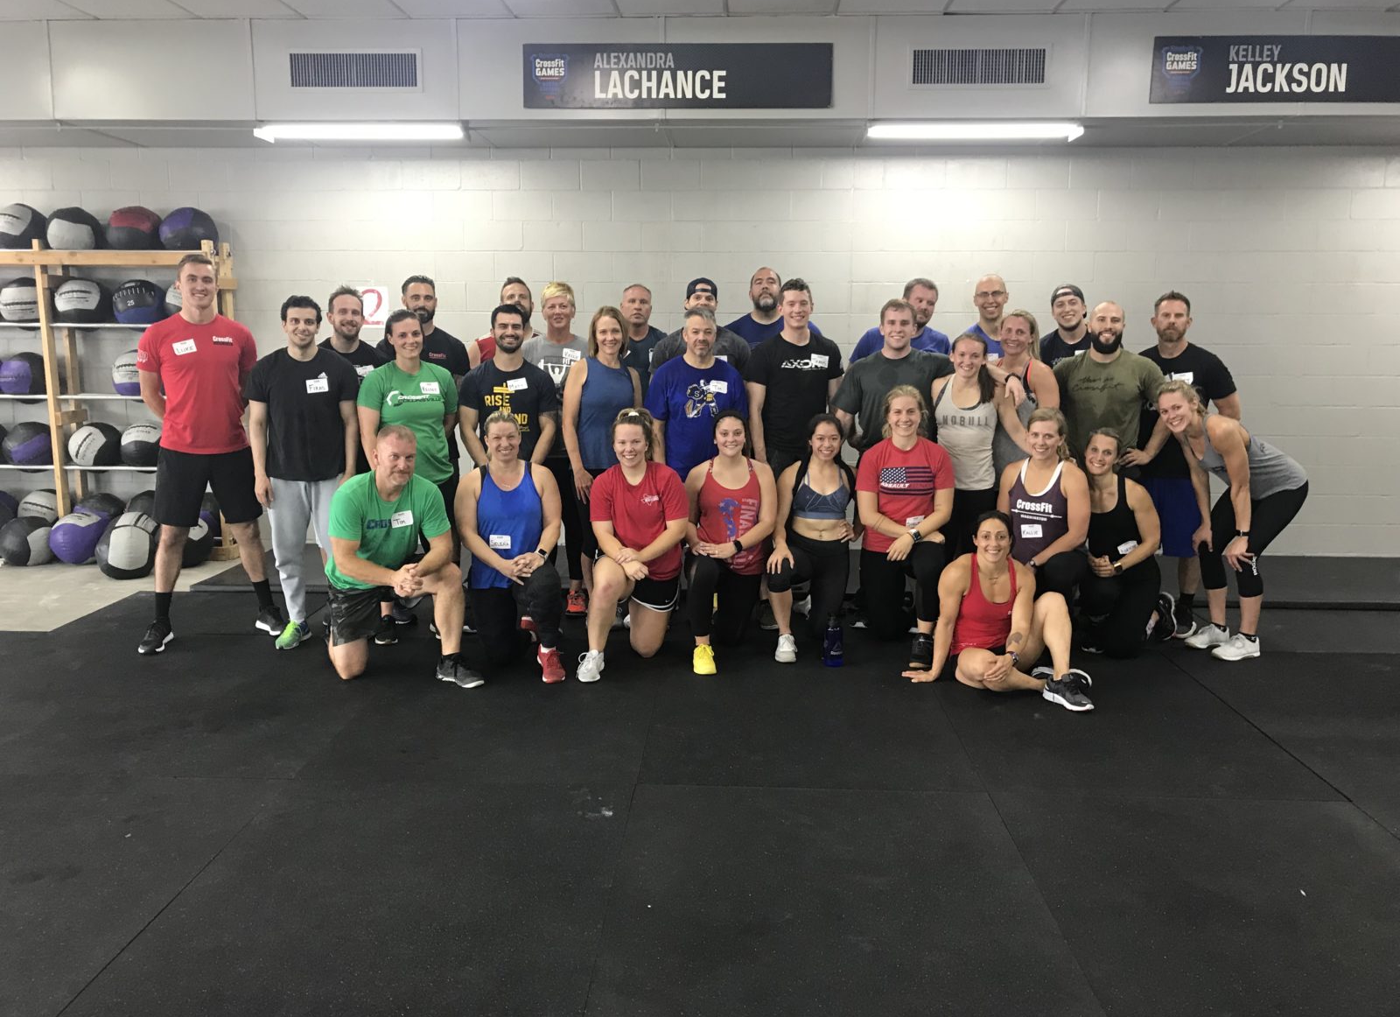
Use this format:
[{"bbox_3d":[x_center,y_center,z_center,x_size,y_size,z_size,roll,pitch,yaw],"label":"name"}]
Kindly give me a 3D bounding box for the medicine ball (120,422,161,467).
[{"bbox_3d":[-3.692,-0.406,7.578,0.335,0.330,0.335,0,10,0],"label":"medicine ball"}]

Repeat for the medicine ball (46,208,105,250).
[{"bbox_3d":[-4.140,-1.816,7.506,0.350,0.350,0.350,0,10,0],"label":"medicine ball"}]

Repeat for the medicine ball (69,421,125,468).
[{"bbox_3d":[-4.271,-0.429,8.000,0.360,0.352,0.360,0,9,0],"label":"medicine ball"}]

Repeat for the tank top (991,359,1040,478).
[{"bbox_3d":[1.649,-0.449,6.000,0.330,0.650,0.260,2,10,14],"label":"tank top"}]

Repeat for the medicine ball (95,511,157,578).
[{"bbox_3d":[-3.656,0.262,7.229,0.365,0.385,0.365,0,9,0],"label":"medicine ball"}]

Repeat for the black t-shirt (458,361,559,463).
[{"bbox_3d":[-0.989,-0.493,5.836,0.500,0.600,0.280,0,9,-4],"label":"black t-shirt"}]

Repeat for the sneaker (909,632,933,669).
[{"bbox_3d":[1.079,0.684,5.480,0.100,0.110,0.265,2,9,12],"label":"sneaker"}]

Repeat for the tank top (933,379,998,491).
[{"bbox_3d":[1.373,-0.385,5.858,0.315,0.564,0.240,3,10,16],"label":"tank top"}]

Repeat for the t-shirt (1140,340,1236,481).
[{"bbox_3d":[2.442,-0.504,5.832,0.590,0.690,0.300,3,10,18],"label":"t-shirt"}]

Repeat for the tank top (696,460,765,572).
[{"bbox_3d":[0.150,0.040,5.456,0.330,0.560,0.250,0,9,-3],"label":"tank top"}]

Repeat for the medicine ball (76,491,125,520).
[{"bbox_3d":[-4.119,0.073,7.793,0.350,0.350,0.350,0,10,0],"label":"medicine ball"}]

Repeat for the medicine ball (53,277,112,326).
[{"bbox_3d":[-4.042,-1.339,7.433,0.340,0.335,0.340,0,10,0],"label":"medicine ball"}]

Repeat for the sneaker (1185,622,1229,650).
[{"bbox_3d":[2.561,0.629,5.714,0.258,0.115,0.096,-2,10,-16],"label":"sneaker"}]

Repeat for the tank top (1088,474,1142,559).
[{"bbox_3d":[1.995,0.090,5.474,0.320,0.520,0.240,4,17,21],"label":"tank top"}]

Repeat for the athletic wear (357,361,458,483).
[{"bbox_3d":[-1.472,-0.445,5.714,0.482,0.597,0.280,-2,9,-12],"label":"athletic wear"}]

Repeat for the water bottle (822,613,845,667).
[{"bbox_3d":[0.633,0.609,5.333,0.086,0.245,0.086,1,10,2],"label":"water bottle"}]

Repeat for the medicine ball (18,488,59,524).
[{"bbox_3d":[-4.520,0.051,7.838,0.350,0.350,0.350,0,9,0],"label":"medicine ball"}]

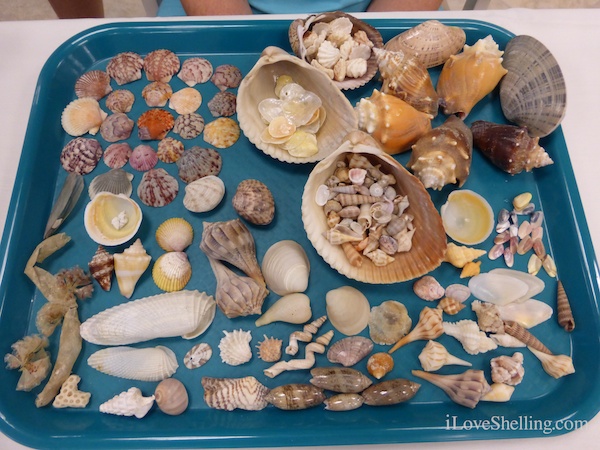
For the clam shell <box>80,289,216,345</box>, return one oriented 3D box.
[{"bbox_3d":[-0.114,0.072,0.323,0.104,0.019,0.036,-11,71,-5],"label":"clam shell"}]

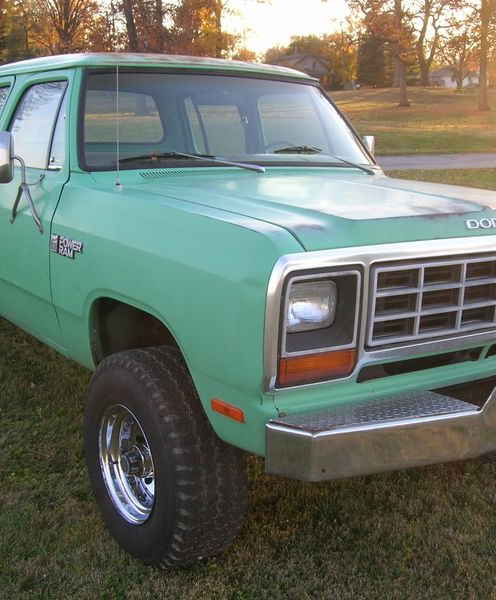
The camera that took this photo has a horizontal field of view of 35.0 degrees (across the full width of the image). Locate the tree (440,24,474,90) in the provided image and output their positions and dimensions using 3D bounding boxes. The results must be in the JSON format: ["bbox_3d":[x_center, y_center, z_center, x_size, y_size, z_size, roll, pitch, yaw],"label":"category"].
[{"bbox_3d":[29.860,-34.706,112.000,4.900,9.700,4.900,1,12,0],"label":"tree"}]

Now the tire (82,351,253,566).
[{"bbox_3d":[-0.353,0.619,3.130,0.320,0.835,0.835,-7,15,-35],"label":"tire"}]

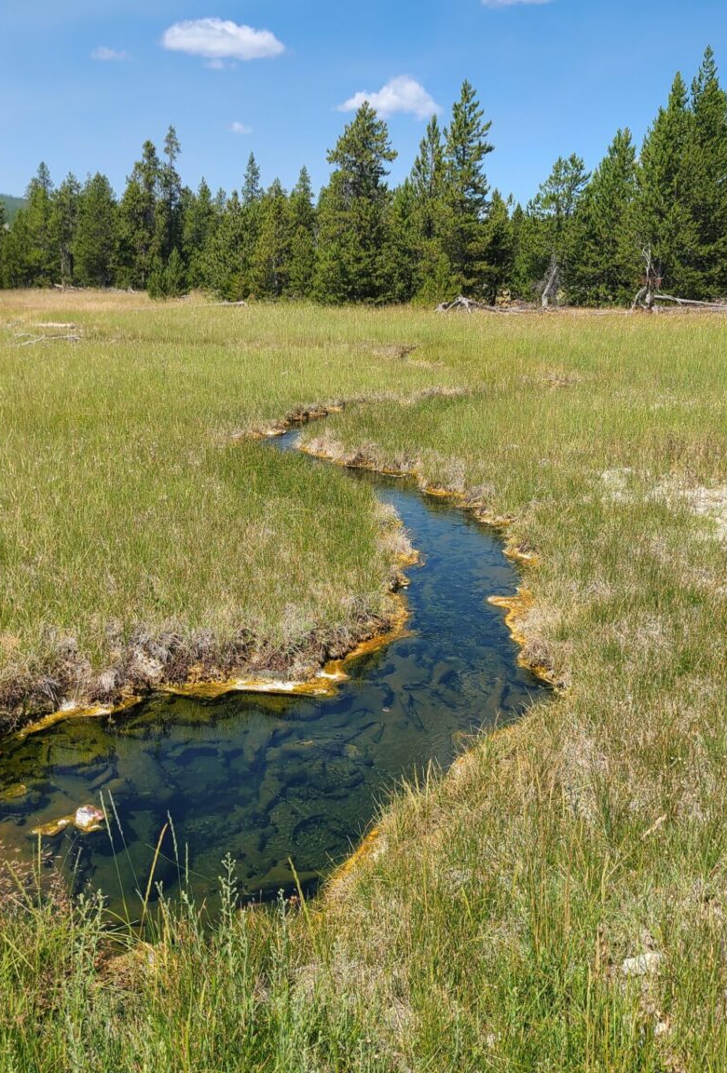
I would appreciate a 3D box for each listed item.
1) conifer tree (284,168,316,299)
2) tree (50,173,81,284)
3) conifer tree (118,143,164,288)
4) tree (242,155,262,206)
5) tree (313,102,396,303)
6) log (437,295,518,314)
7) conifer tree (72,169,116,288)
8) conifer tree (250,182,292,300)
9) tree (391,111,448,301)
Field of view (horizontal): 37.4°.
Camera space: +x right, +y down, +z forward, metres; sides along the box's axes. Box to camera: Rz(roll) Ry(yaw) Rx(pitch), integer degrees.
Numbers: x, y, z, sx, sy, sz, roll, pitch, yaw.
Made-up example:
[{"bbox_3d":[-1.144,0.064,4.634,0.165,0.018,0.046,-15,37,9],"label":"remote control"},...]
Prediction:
[{"bbox_3d":[-2.814,-13.430,47.883,1.436,5.660,1.436,-1,14,-3],"label":"conifer tree"},{"bbox_3d":[-22.757,-23.451,82.249,2.379,8.354,2.379,-4,15,-15],"label":"tree"},{"bbox_3d":[-15.663,-22.568,75.482,3.235,9.937,3.235,-3,14,-11],"label":"conifer tree"},{"bbox_3d":[-6.590,-18.600,63.720,2.180,7.770,2.180,0,14,0],"label":"tree"},{"bbox_3d":[-0.370,-13.600,44.020,3.540,7.840,3.540,0,14,0],"label":"tree"},{"bbox_3d":[3.877,-7.886,36.366,2.875,0.518,0.900,0,14,0],"label":"log"},{"bbox_3d":[-19.919,-22.777,79.959,3.427,8.162,3.427,-3,14,-13],"label":"conifer tree"},{"bbox_3d":[-4.210,-13.400,48.480,1.970,5.150,1.970,0,14,0],"label":"conifer tree"},{"bbox_3d":[2.285,-13.303,43.943,2.495,7.333,2.495,1,14,3],"label":"tree"}]

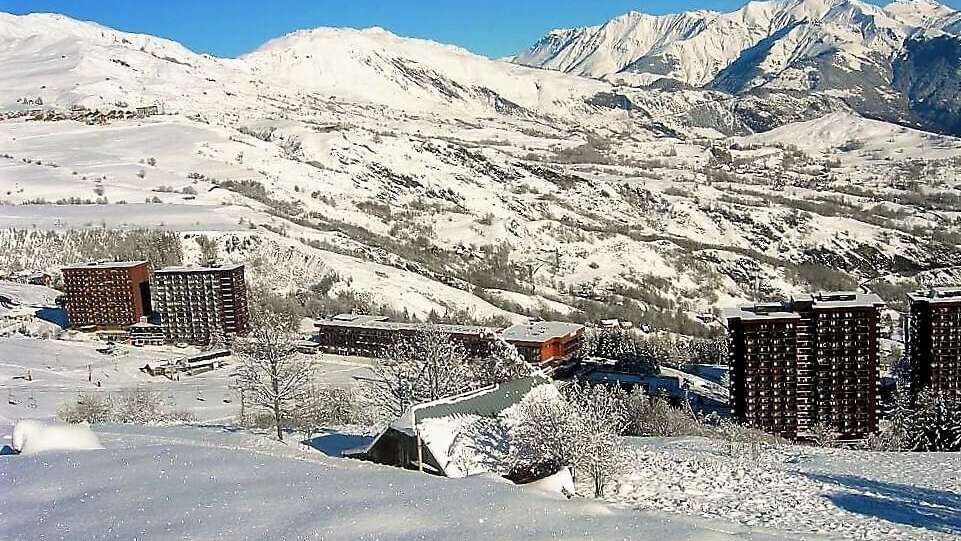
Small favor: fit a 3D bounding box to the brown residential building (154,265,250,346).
[{"bbox_3d":[-137.361,16.826,496.801,41.800,36.500,13.000,-2,9,12],"label":"brown residential building"}]

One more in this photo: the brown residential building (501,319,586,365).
[{"bbox_3d":[23.726,27.336,378.827,24.000,9.400,31.000,2,10,30],"label":"brown residential building"}]

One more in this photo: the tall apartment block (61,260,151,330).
[{"bbox_3d":[-189.875,12.840,510.724,40.400,31.500,15.200,-2,9,12],"label":"tall apartment block"}]

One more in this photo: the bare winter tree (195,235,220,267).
[{"bbox_3d":[-163.882,-10.805,600.000,15.000,20.500,13.500,-4,9,0],"label":"bare winter tree"}]

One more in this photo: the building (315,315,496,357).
[{"bbox_3d":[-30.430,28.567,411.611,82.000,13.200,14.500,1,10,29],"label":"building"}]

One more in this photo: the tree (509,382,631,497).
[{"bbox_3d":[5.877,11.160,66.000,7.700,7.200,6.600,-4,9,0],"label":"tree"}]

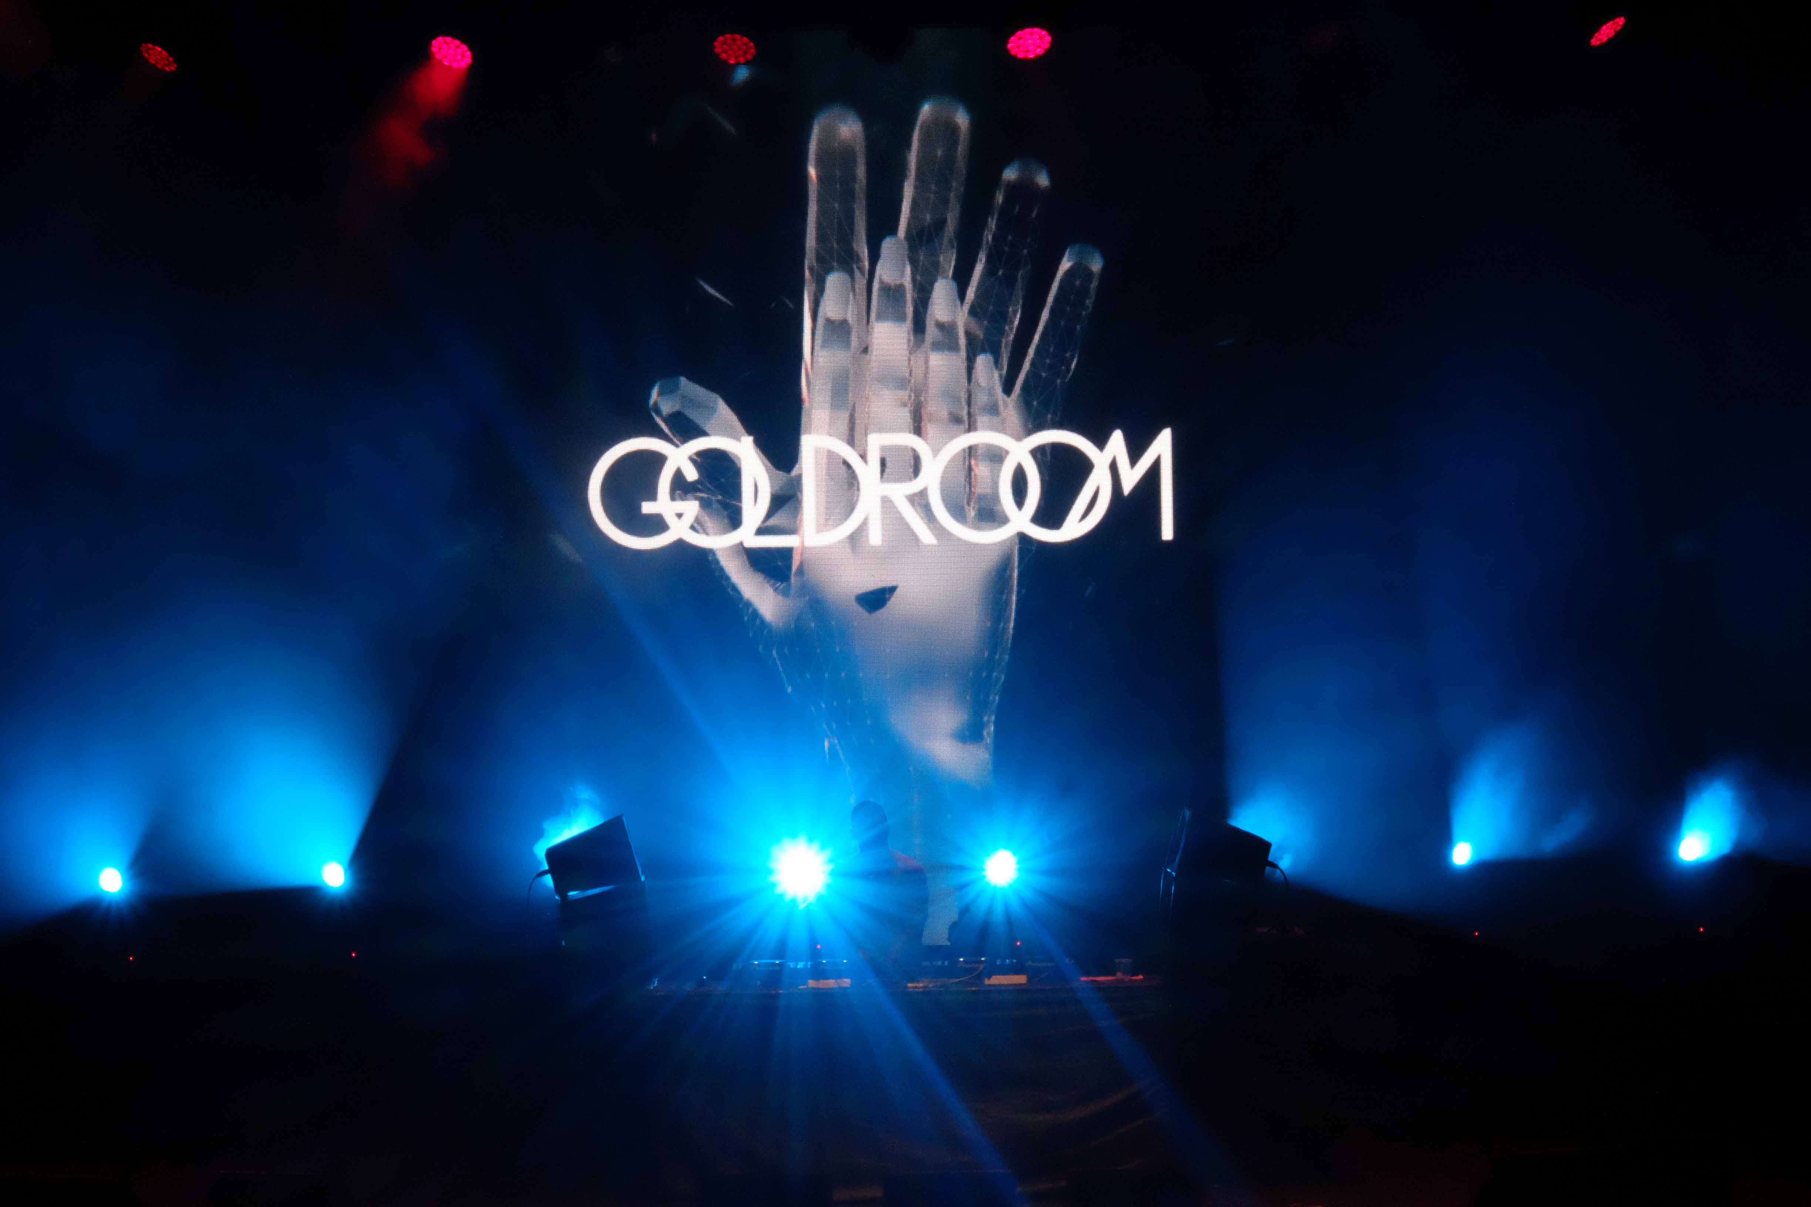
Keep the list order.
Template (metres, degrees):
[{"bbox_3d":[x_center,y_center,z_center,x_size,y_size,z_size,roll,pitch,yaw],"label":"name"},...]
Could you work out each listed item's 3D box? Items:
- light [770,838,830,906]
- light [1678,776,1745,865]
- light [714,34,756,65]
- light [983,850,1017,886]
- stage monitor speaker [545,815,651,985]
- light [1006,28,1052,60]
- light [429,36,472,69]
[{"bbox_3d":[-0.527,1.340,46.000,0.290,0.330,0.290,-1,-5,0],"label":"light"},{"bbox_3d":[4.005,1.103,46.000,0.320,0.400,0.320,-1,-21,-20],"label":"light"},{"bbox_3d":[-0.819,-2.726,44.542,0.230,0.230,0.190,-1,44,12],"label":"light"},{"bbox_3d":[0.479,1.323,46.000,0.200,0.220,0.220,-1,-5,0],"label":"light"},{"bbox_3d":[-1.468,1.407,44.000,0.500,0.780,0.550,-1,0,3],"label":"stage monitor speaker"},{"bbox_3d":[0.589,-2.752,44.541,0.230,0.190,0.230,-1,-44,-13],"label":"light"},{"bbox_3d":[-2.169,-2.705,44.536,0.230,0.230,0.190,-1,42,35],"label":"light"}]

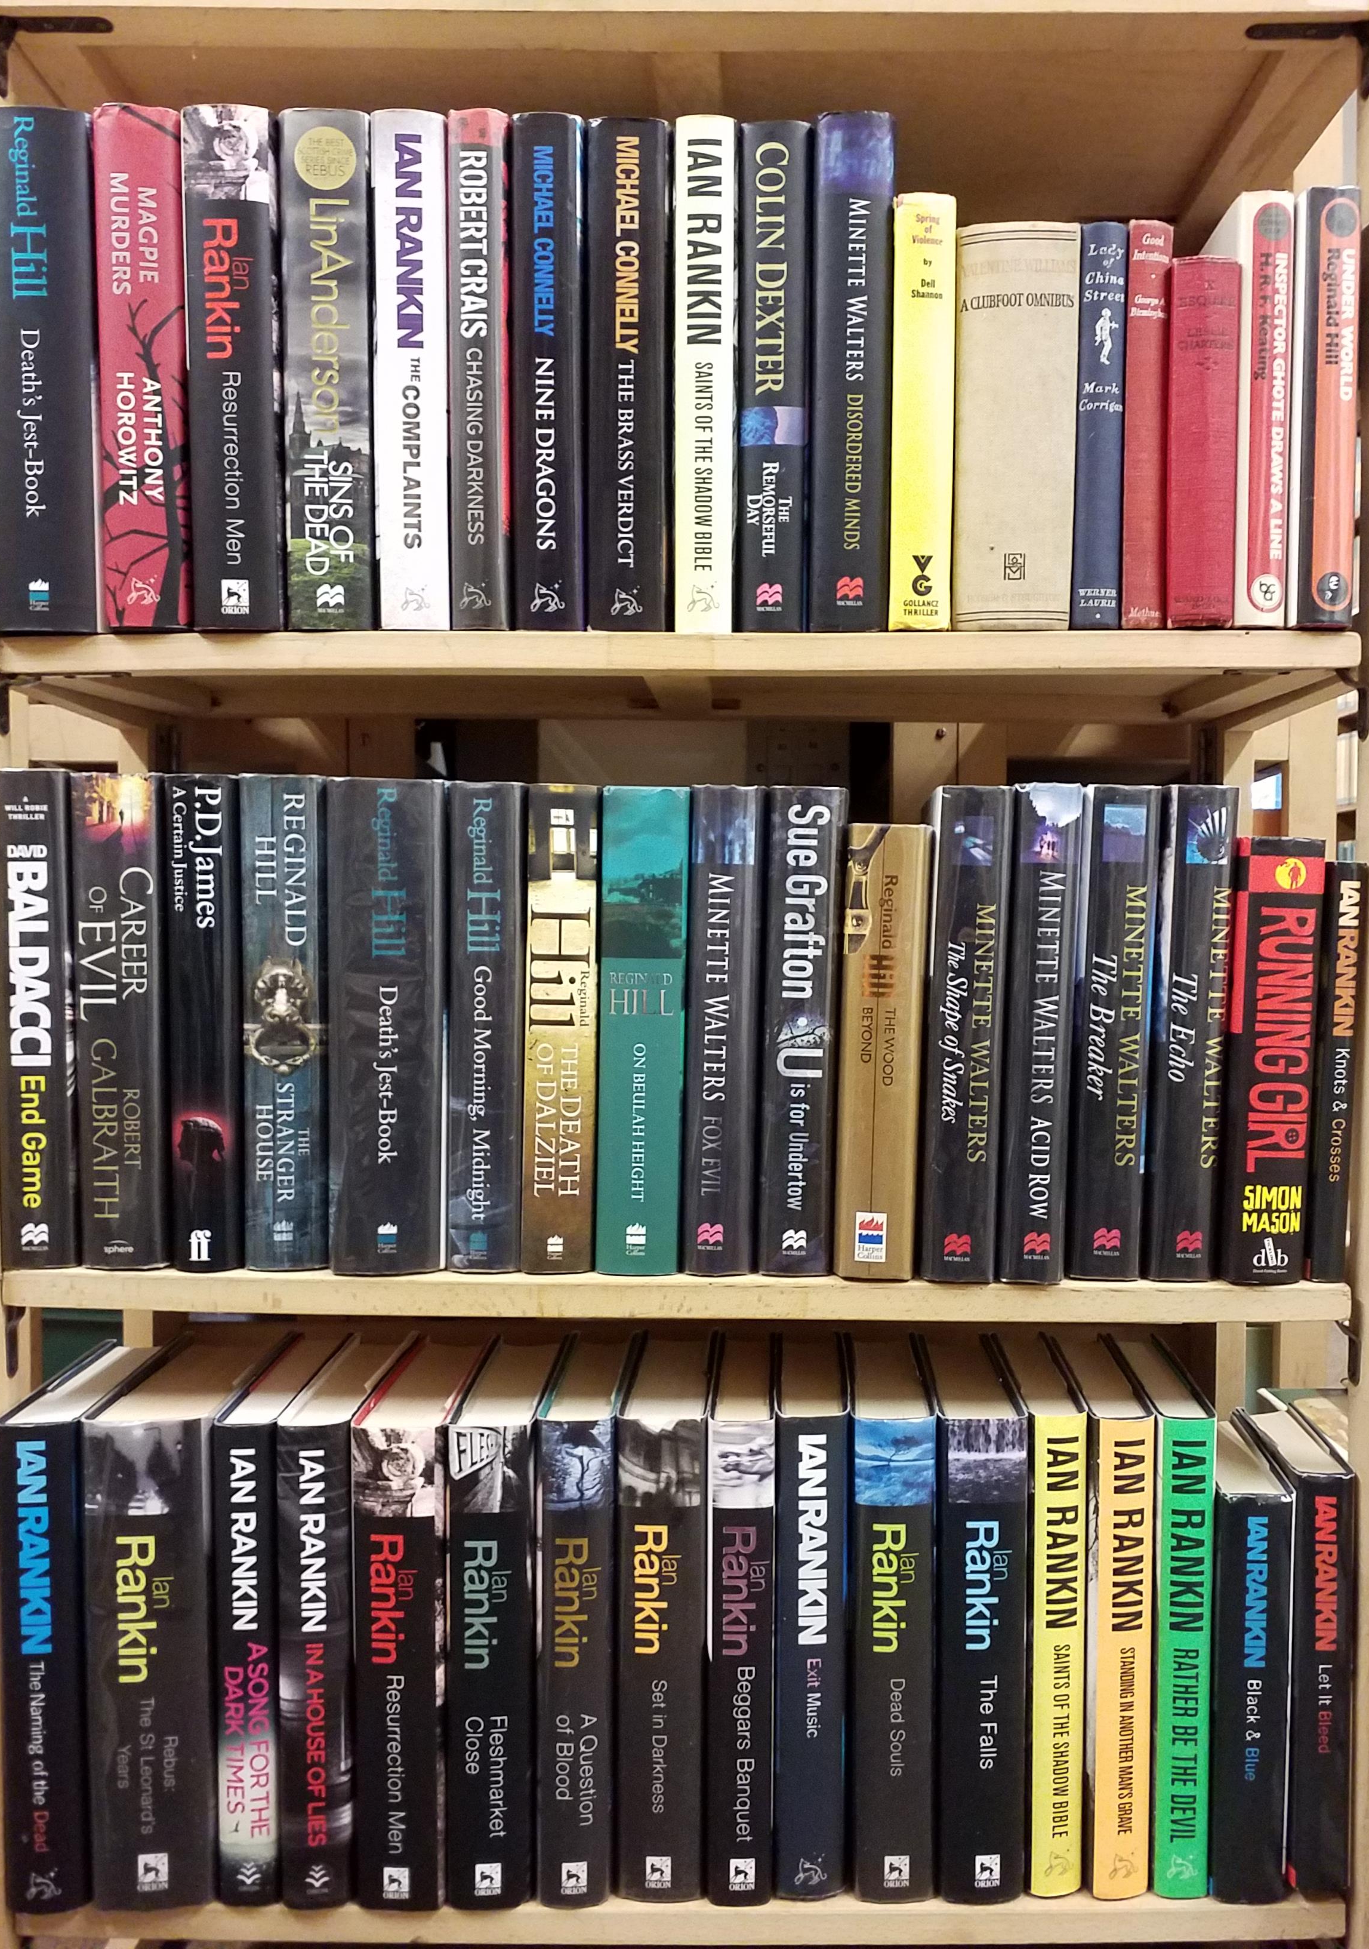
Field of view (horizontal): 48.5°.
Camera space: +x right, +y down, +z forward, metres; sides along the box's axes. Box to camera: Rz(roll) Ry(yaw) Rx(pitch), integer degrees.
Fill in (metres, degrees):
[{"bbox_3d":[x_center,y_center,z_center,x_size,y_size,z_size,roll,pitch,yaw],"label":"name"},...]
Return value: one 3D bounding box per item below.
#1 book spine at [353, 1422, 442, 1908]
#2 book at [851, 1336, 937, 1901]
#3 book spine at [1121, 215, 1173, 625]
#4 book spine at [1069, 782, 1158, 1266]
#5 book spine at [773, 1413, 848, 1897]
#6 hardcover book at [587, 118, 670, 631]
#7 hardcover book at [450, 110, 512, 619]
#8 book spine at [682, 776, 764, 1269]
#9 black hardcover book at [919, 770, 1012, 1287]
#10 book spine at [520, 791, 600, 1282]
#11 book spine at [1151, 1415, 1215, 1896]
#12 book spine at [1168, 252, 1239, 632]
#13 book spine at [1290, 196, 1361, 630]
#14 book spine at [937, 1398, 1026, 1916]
[{"bbox_3d":[-0.136,0.330,0.810,0.042,0.240,0.156,0,3,1],"label":"book spine"},{"bbox_3d":[0.110,0.334,0.823,0.041,0.240,0.158,0,2,5],"label":"book"},{"bbox_3d":[0.217,-0.257,0.769,0.020,0.187,0.128,1,2,2],"label":"book spine"},{"bbox_3d":[0.210,0.026,0.810,0.036,0.238,0.158,2,2,2],"label":"book spine"},{"bbox_3d":[0.067,0.330,0.819,0.035,0.240,0.156,0,2,3],"label":"book spine"},{"bbox_3d":[-0.025,-0.281,0.788,0.037,0.236,0.158,0,2,1],"label":"hardcover book"},{"bbox_3d":[-0.094,-0.284,0.788,0.027,0.239,0.158,0,2,1],"label":"hardcover book"},{"bbox_3d":[0.022,0.024,0.813,0.035,0.238,0.156,1,4,1],"label":"book spine"},{"bbox_3d":[0.138,0.027,0.812,0.038,0.240,0.158,1,2,1],"label":"black hardcover book"},{"bbox_3d":[-0.057,0.023,0.813,0.036,0.237,0.156,1,4,1],"label":"book spine"},{"bbox_3d":[0.249,0.331,0.821,0.029,0.240,0.156,0,2,4],"label":"book spine"},{"bbox_3d":[0.243,-0.248,0.766,0.031,0.170,0.122,0,2,2],"label":"book spine"},{"bbox_3d":[0.307,-0.271,0.786,0.025,0.204,0.135,0,3,2],"label":"book spine"},{"bbox_3d":[0.148,0.327,0.810,0.041,0.240,0.156,0,3,3],"label":"book spine"}]

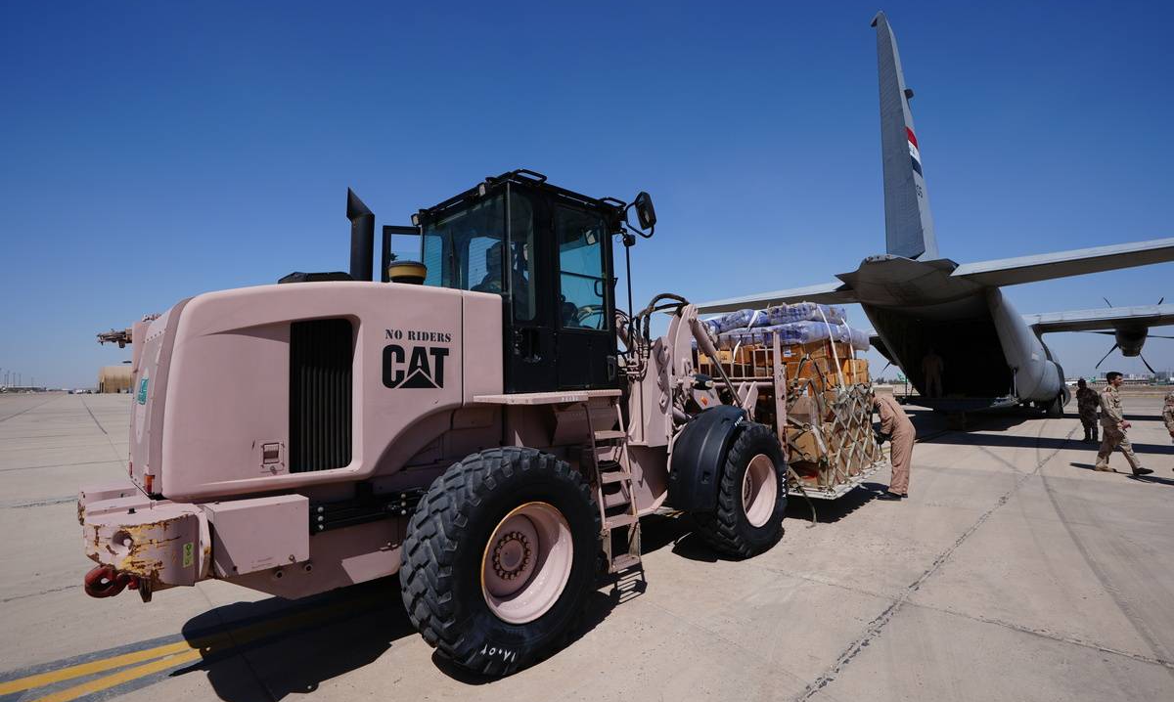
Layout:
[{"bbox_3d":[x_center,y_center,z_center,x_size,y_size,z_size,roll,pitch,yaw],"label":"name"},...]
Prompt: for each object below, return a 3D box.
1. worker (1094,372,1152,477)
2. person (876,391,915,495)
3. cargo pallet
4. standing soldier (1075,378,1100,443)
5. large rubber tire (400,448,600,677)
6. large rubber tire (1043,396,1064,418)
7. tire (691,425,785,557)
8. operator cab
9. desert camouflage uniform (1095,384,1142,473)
[{"bbox_3d":[9.754,1.322,9.569,0.520,1.820,0.760,3,-5,-38],"label":"worker"},{"bbox_3d":[4.415,1.390,7.770,0.780,1.550,0.550,-3,-4,28],"label":"person"},{"bbox_3d":[2.703,0.695,8.062,2.740,2.250,2.240,-4,0,44],"label":"cargo pallet"},{"bbox_3d":[13.704,1.624,14.327,0.400,1.770,0.540,0,-4,-3],"label":"standing soldier"},{"bbox_3d":[-0.486,1.285,3.350,1.330,1.310,0.460,3,-5,-44],"label":"large rubber tire"},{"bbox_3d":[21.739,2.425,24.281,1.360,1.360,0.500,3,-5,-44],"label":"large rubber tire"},{"bbox_3d":[1.594,1.399,5.336,1.330,1.310,0.460,3,-5,-44],"label":"tire"},{"bbox_3d":[-0.618,-0.444,4.685,1.340,1.650,1.360,3,-5,-44],"label":"operator cab"},{"bbox_3d":[9.704,1.377,9.568,0.480,1.520,0.620,3,-5,-38],"label":"desert camouflage uniform"}]

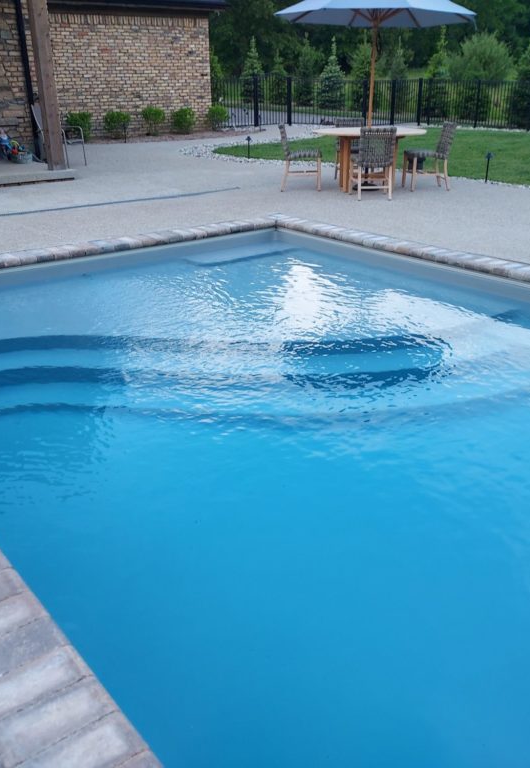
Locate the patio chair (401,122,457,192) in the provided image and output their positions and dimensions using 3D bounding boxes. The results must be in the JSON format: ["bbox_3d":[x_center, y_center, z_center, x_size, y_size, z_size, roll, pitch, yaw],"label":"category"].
[{"bbox_3d":[2.211,-3.066,9.557,0.570,0.850,0.500,-2,23,-5],"label":"patio chair"}]

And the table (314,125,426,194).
[{"bbox_3d":[1.423,-3.047,9.655,1.530,0.750,1.530,0,23,0],"label":"table"}]

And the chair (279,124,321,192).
[{"bbox_3d":[0.487,-3.060,9.574,0.570,0.850,0.500,0,23,1],"label":"chair"}]

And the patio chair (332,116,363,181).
[{"bbox_3d":[1.241,-3.373,10.296,0.500,0.850,0.570,-3,23,-6],"label":"patio chair"}]

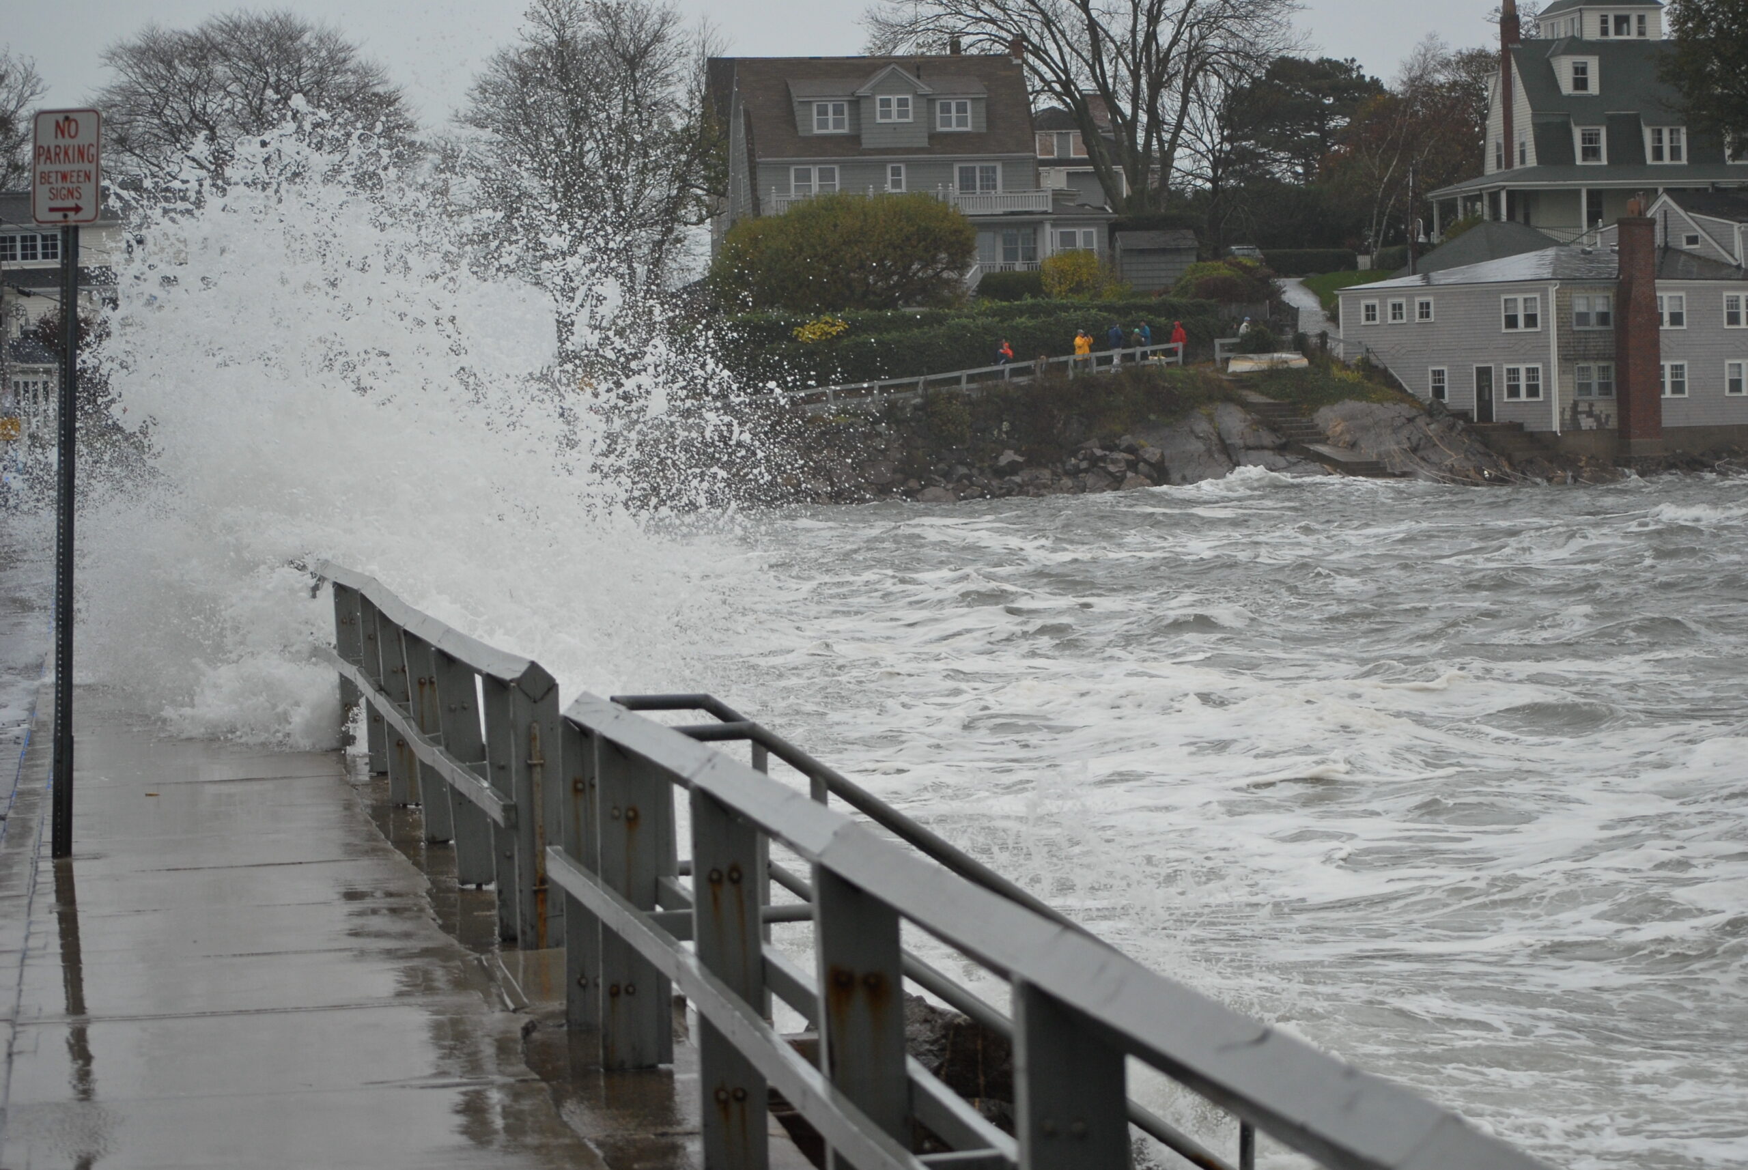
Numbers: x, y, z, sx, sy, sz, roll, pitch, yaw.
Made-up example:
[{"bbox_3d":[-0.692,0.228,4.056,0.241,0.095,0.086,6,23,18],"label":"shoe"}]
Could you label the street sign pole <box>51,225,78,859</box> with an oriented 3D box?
[{"bbox_3d":[-3.127,-0.169,15.400,0.080,2.470,0.045,2,3,23],"label":"street sign pole"}]

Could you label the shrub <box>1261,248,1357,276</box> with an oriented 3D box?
[{"bbox_3d":[21.598,-16.000,198.000,4.571,1.137,1.300,-2,3,0],"label":"shrub"}]

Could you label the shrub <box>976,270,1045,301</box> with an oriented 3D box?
[{"bbox_3d":[5.753,-12.599,168.000,2.900,1.250,1.300,-3,3,-15],"label":"shrub"}]

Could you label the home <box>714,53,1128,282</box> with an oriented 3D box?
[{"bbox_3d":[1.500,-18.350,176.000,15.500,10.400,12.000,-3,3,-15],"label":"home"}]

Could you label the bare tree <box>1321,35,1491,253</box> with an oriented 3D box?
[{"bbox_3d":[27.223,-22.147,204.000,8.400,11.800,7.500,-2,3,0],"label":"bare tree"}]

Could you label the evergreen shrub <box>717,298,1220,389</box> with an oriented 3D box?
[{"bbox_3d":[3.628,-9.344,154.000,19.282,3.000,4.000,-2,3,-3],"label":"evergreen shrub"}]

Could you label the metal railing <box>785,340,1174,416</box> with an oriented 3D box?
[{"bbox_3d":[4.223,-7.755,149.500,14.874,2.159,0.300,-2,3,0],"label":"metal railing"}]

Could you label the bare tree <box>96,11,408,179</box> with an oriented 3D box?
[{"bbox_3d":[-26.783,-18.260,172.000,13.300,13.000,12.500,-2,3,0],"label":"bare tree"}]

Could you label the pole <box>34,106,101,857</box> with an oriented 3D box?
[{"bbox_3d":[-3.119,-0.390,15.400,0.305,2.890,0.055,2,3,23],"label":"pole"}]

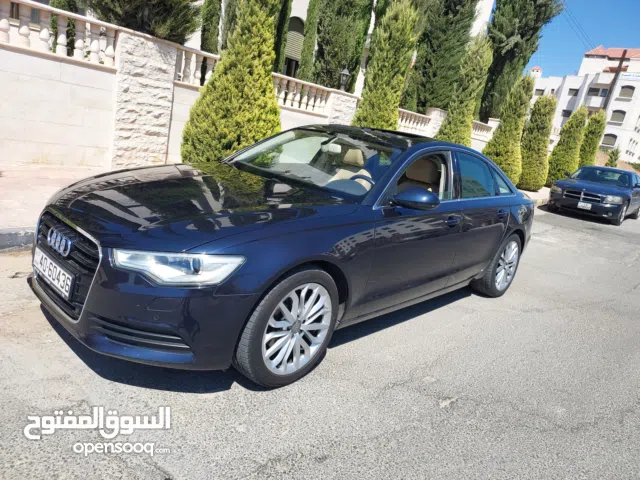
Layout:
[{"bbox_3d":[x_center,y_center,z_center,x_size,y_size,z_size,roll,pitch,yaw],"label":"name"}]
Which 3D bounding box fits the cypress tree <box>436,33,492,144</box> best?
[{"bbox_3d":[2.920,-2.600,10.730,0.980,3.250,0.980,24,21,36],"label":"cypress tree"}]

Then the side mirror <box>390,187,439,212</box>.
[{"bbox_3d":[0.583,-0.250,3.136,0.250,0.165,0.190,21,18,37],"label":"side mirror"}]

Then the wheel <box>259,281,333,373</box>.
[{"bbox_3d":[-0.163,0.438,2.713,0.190,0.500,0.500,22,18,37],"label":"wheel"}]

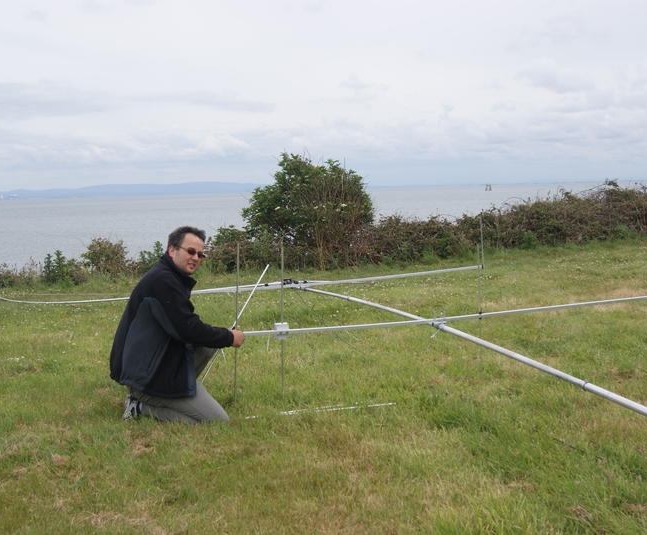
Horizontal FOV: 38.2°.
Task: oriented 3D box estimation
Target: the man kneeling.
[{"bbox_3d":[-0.735,0.280,4.690,0.670,0.960,0.560,-1,5,-3],"label":"man kneeling"}]

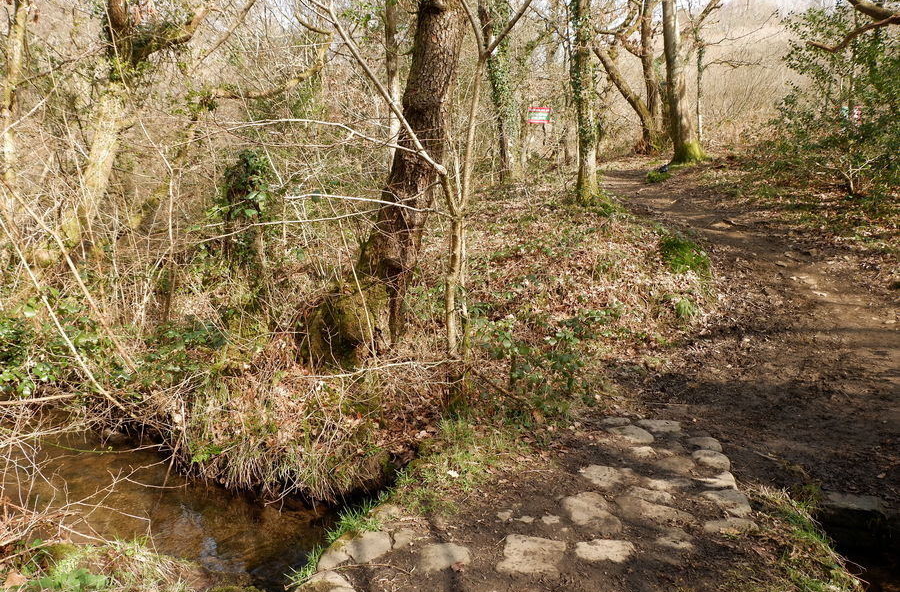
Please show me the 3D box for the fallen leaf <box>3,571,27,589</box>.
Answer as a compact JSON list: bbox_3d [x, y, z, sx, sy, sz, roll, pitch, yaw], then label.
[{"bbox_3d":[-1.790,1.165,2.480,0.085,0.020,0.085,1,23,-18],"label":"fallen leaf"}]

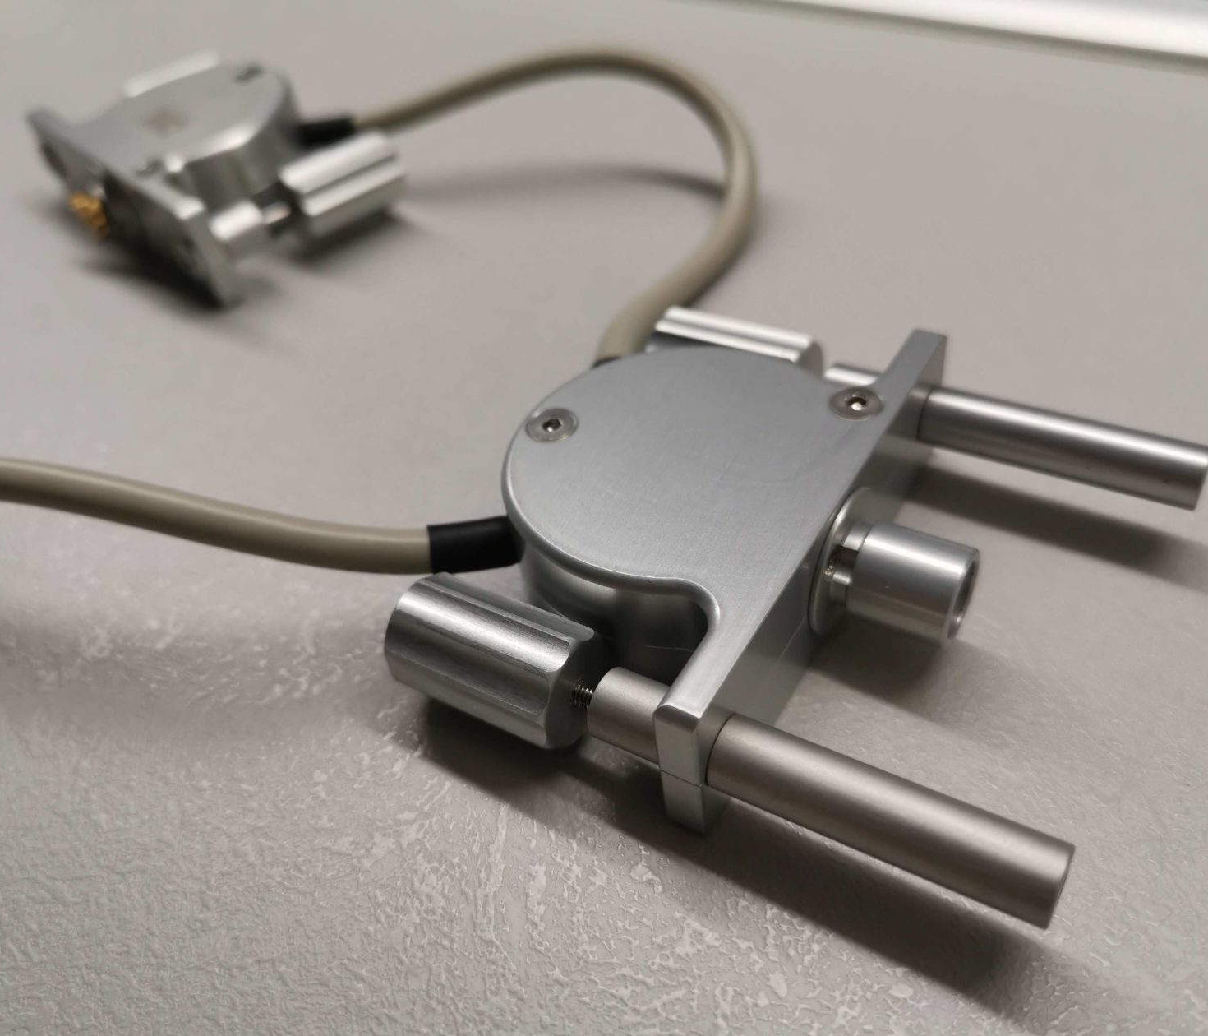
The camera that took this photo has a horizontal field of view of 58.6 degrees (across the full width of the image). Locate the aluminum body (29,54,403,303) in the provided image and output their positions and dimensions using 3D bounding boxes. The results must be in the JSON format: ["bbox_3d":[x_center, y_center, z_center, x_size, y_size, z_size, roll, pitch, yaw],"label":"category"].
[{"bbox_3d":[-0.085,-0.076,0.233,0.045,0.019,0.072,-36,52,-28],"label":"aluminum body"}]

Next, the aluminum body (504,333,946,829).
[{"bbox_3d":[0.010,-0.001,0.137,0.043,0.019,0.071,18,47,27],"label":"aluminum body"}]

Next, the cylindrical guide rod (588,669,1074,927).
[{"bbox_3d":[0.020,0.026,0.104,0.047,0.008,0.008,18,47,27],"label":"cylindrical guide rod"}]

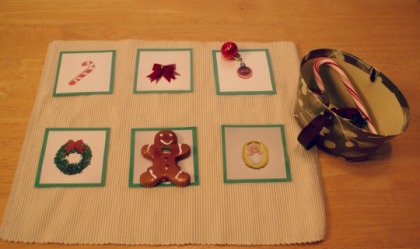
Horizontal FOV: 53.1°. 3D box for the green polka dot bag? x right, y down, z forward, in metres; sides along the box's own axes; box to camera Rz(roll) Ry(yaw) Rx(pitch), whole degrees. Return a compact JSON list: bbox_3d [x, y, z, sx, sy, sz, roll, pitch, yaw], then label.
[{"bbox_3d":[0.188,-0.025,0.587,0.110,0.080,0.163,-33,63,-21],"label":"green polka dot bag"}]

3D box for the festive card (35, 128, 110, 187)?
[{"bbox_3d":[-0.187,0.043,0.578,0.091,0.003,0.091,-2,57,-3],"label":"festive card"}]

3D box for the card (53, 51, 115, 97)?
[{"bbox_3d":[-0.196,-0.084,0.661,0.091,0.003,0.091,-3,57,-3],"label":"card"}]

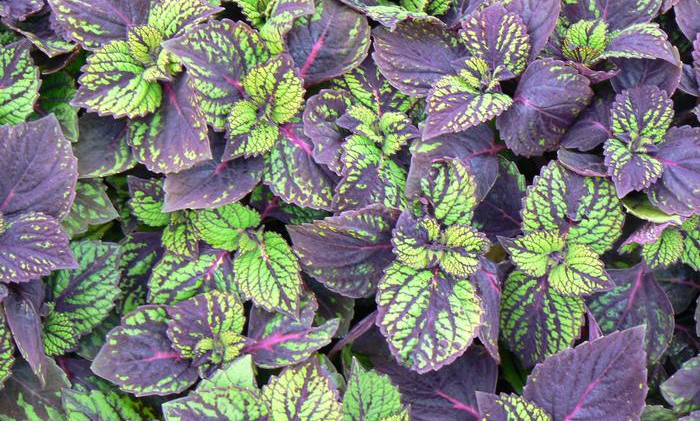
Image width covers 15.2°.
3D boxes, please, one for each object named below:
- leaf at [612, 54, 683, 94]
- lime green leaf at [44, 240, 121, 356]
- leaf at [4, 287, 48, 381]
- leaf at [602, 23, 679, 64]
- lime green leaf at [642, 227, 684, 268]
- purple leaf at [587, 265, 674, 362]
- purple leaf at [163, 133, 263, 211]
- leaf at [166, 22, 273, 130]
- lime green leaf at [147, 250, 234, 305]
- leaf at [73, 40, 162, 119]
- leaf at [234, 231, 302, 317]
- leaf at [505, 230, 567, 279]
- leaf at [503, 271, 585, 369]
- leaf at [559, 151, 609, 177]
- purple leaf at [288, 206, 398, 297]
[{"bbox_3d":[0.178,-0.081,1.587,0.044,0.011,0.048,6,55,5],"label":"leaf"},{"bbox_3d":[-0.151,0.047,1.497,0.049,0.013,0.059,40,64,17],"label":"lime green leaf"},{"bbox_3d":[-0.201,0.075,1.620,0.026,0.020,0.060,-20,80,-23],"label":"leaf"},{"bbox_3d":[0.182,-0.106,1.688,0.054,0.012,0.049,2,36,-17],"label":"leaf"},{"bbox_3d":[0.192,0.022,1.599,0.024,0.006,0.032,33,70,13],"label":"lime green leaf"},{"bbox_3d":[0.169,0.064,1.591,0.054,0.013,0.068,14,67,6],"label":"purple leaf"},{"bbox_3d":[-0.090,-0.025,1.686,0.066,0.020,0.055,-22,65,-11],"label":"purple leaf"},{"bbox_3d":[-0.086,-0.091,1.670,0.079,0.017,0.067,33,72,28],"label":"leaf"},{"bbox_3d":[-0.100,0.043,1.652,0.060,0.017,0.044,-26,66,-12],"label":"lime green leaf"},{"bbox_3d":[-0.150,-0.079,1.657,0.056,0.014,0.061,-24,64,1],"label":"leaf"},{"bbox_3d":[-0.046,0.035,1.481,0.036,0.009,0.053,-23,78,-12],"label":"leaf"},{"bbox_3d":[0.112,0.026,1.617,0.042,0.014,0.035,11,62,13],"label":"leaf"},{"bbox_3d":[0.114,0.066,1.564,0.051,0.013,0.061,11,76,3],"label":"leaf"},{"bbox_3d":[0.153,-0.031,1.690,0.043,0.016,0.034,5,27,10],"label":"leaf"},{"bbox_3d":[-0.002,0.024,1.639,0.072,0.020,0.055,7,70,9],"label":"purple leaf"}]

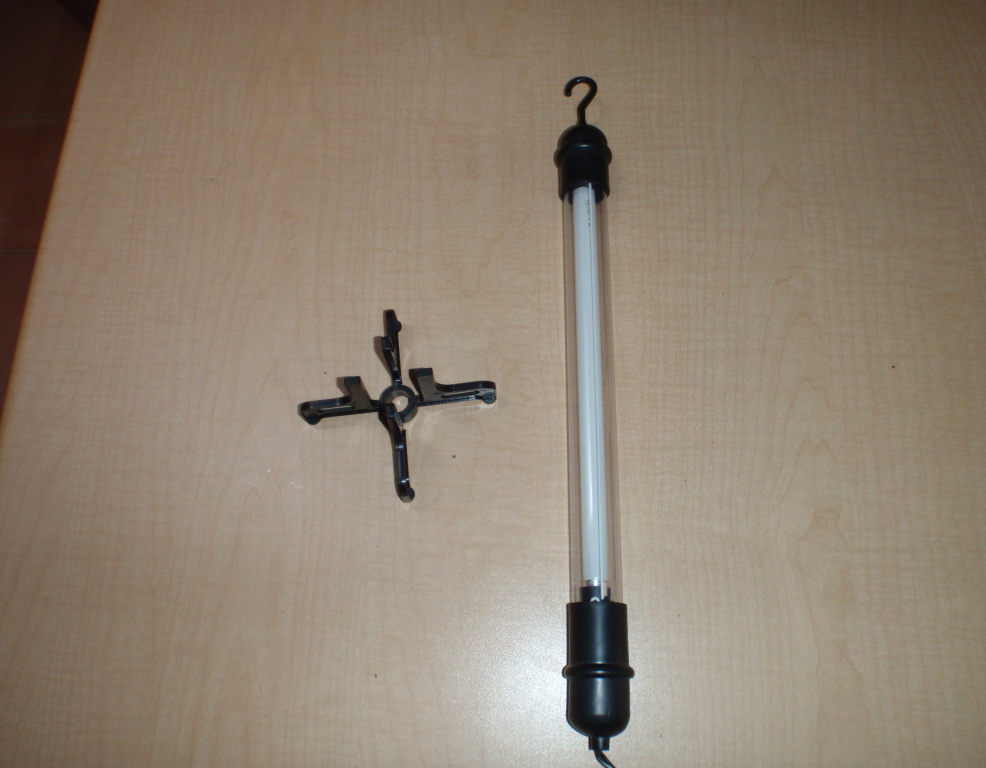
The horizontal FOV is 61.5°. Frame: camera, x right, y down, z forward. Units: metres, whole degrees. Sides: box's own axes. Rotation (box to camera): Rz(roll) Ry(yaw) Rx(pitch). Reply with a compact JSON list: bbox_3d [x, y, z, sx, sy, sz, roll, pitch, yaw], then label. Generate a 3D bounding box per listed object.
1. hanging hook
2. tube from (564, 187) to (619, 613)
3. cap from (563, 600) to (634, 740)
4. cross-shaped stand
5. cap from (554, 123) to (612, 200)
[{"bbox_3d":[0.067,-0.216,0.633,0.025,0.006,0.047,1,69,0],"label":"hanging hook"},{"bbox_3d":[0.065,-0.002,0.553,0.033,0.033,0.296,1,69,0],"label":"tube"},{"bbox_3d":[0.062,0.168,0.489,0.043,0.043,0.076,1,69,0],"label":"cap"},{"bbox_3d":[-0.063,0.006,0.541,0.131,0.060,0.131,-6,70,-2],"label":"cross-shaped stand"},{"bbox_3d":[0.067,-0.163,0.614,0.043,0.043,0.061,1,69,0],"label":"cap"}]

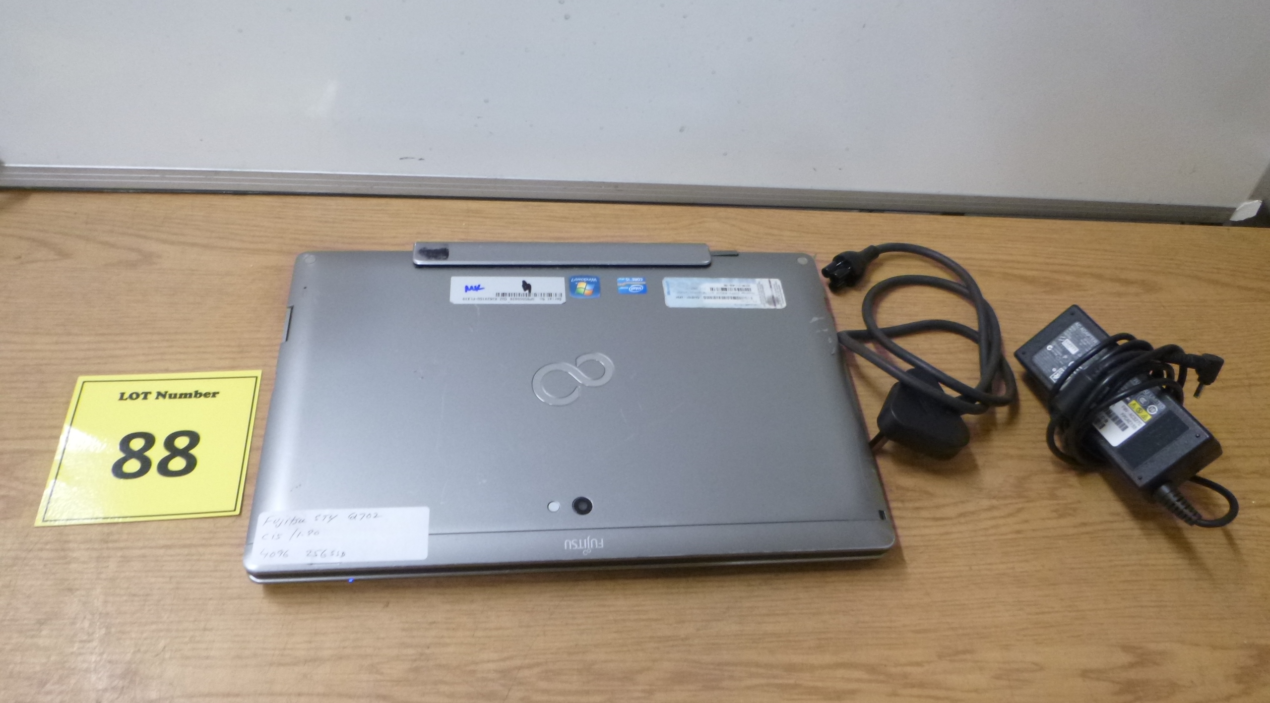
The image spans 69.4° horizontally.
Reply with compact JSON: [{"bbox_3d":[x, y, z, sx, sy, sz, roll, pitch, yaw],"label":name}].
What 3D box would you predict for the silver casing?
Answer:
[{"bbox_3d":[-0.033,0.023,0.486,0.302,0.031,0.201,0,52,-8],"label":"silver casing"}]

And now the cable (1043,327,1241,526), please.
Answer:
[{"bbox_3d":[0.292,0.038,0.509,0.121,0.044,0.120,-20,57,-22],"label":"cable"}]

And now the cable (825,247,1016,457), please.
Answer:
[{"bbox_3d":[0.167,-0.012,0.536,0.110,0.040,0.168,6,51,-3],"label":"cable"}]

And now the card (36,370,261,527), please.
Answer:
[{"bbox_3d":[-0.239,0.046,0.459,0.091,0.002,0.087,-2,52,-9],"label":"card"}]

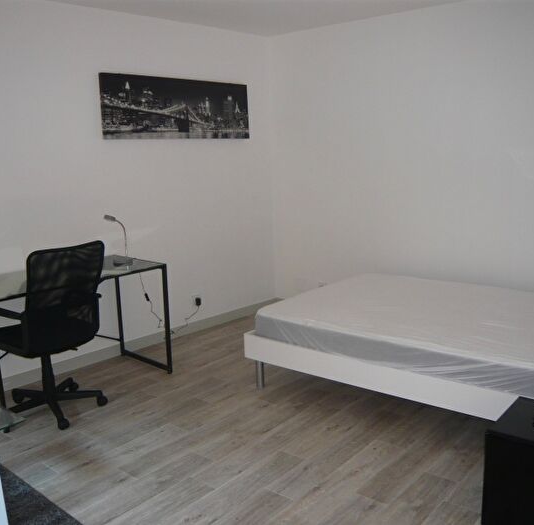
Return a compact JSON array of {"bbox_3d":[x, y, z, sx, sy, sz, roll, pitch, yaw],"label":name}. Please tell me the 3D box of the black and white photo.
[{"bbox_3d":[-0.656,-1.191,4.417,0.026,0.445,1.425,9,15,43],"label":"black and white photo"}]

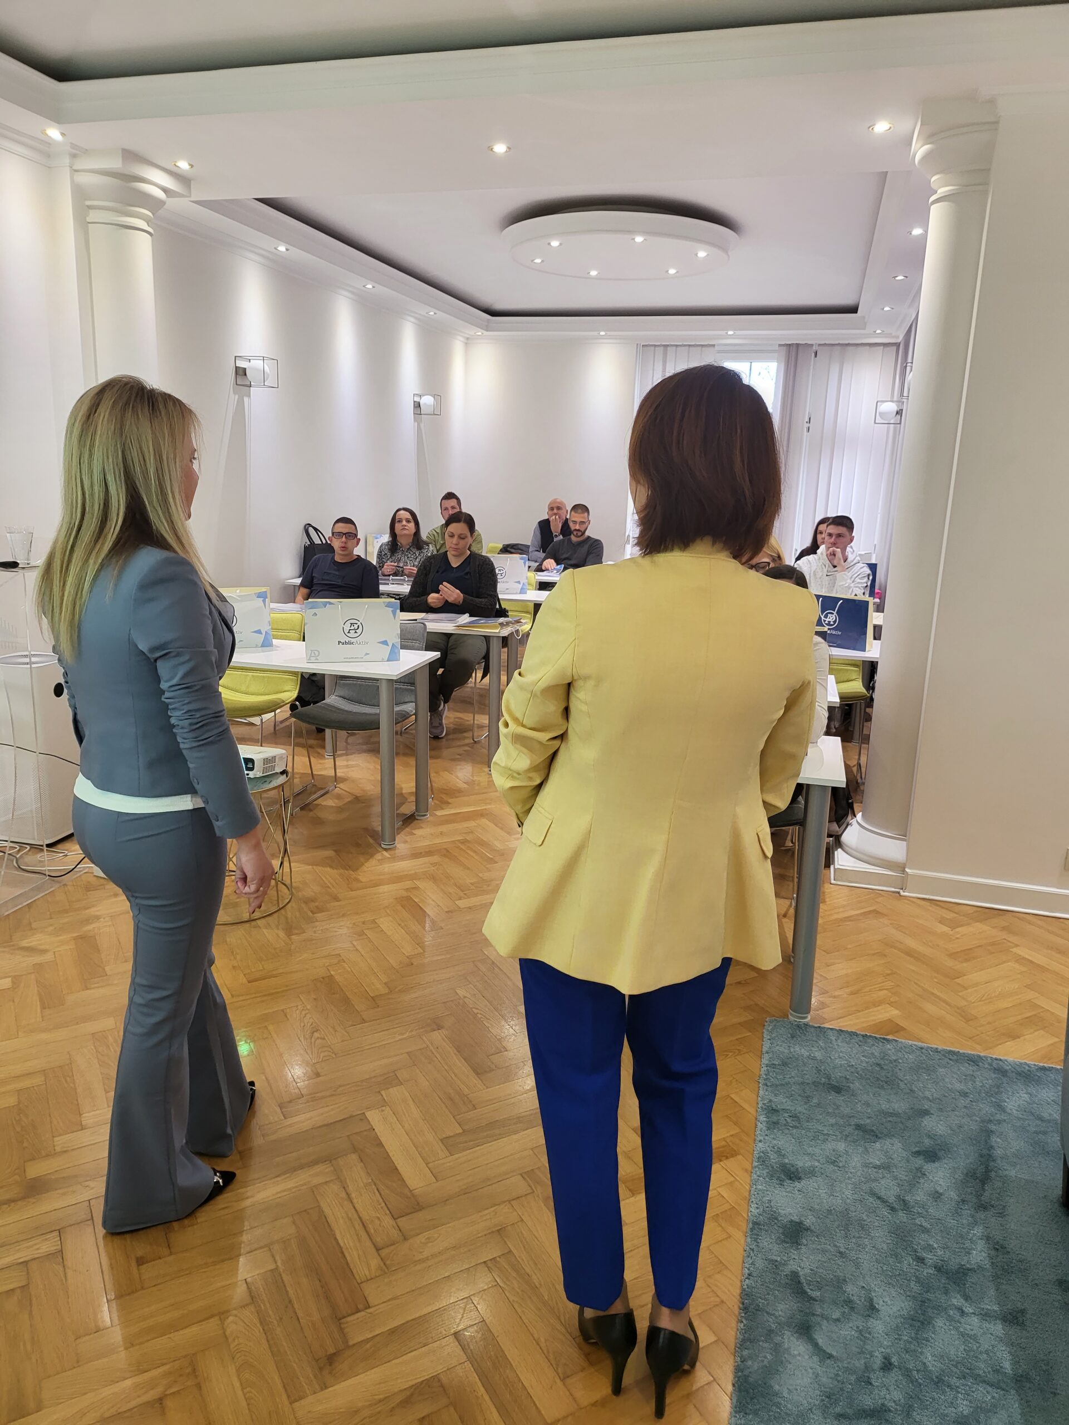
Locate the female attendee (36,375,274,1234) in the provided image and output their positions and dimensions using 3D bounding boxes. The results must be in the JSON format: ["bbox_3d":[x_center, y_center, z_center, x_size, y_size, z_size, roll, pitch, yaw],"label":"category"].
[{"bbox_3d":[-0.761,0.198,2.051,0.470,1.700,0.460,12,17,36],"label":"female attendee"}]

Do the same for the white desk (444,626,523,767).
[{"bbox_3d":[-0.604,-0.137,5.343,1.040,0.750,0.540,6,14,15],"label":"white desk"}]

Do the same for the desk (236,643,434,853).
[{"bbox_3d":[-1.033,0.105,4.308,1.150,0.750,0.540,6,14,15],"label":"desk"}]

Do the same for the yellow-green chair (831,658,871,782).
[{"bbox_3d":[1.572,-0.117,5.495,0.570,0.820,0.580,6,14,15],"label":"yellow-green chair"}]

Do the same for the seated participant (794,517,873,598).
[{"bbox_3d":[1.876,-0.594,6.311,0.550,1.310,0.750,8,15,23],"label":"seated participant"}]

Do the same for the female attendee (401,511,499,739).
[{"bbox_3d":[-0.521,-0.555,6.020,0.540,1.285,0.780,4,14,7],"label":"female attendee"}]

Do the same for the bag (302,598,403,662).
[{"bbox_3d":[-0.773,-0.348,4.201,0.385,0.258,0.100,-2,14,-17],"label":"bag"}]

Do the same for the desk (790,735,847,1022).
[{"bbox_3d":[0.411,0.446,3.106,1.000,0.750,0.530,6,14,15],"label":"desk"}]

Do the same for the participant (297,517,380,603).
[{"bbox_3d":[-1.217,-0.562,6.061,0.550,1.235,0.780,4,14,7],"label":"participant"}]

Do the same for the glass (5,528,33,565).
[{"bbox_3d":[-1.721,-0.557,3.299,0.090,0.115,0.090,6,14,15],"label":"glass"}]

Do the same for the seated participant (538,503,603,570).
[{"bbox_3d":[0.303,-1.073,8.253,0.560,1.280,0.800,5,14,13],"label":"seated participant"}]

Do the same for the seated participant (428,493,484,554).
[{"bbox_3d":[-0.715,-1.168,8.313,0.530,1.310,0.750,3,14,5],"label":"seated participant"}]

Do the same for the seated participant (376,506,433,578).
[{"bbox_3d":[-1.028,-0.893,7.423,0.500,1.240,0.750,4,14,7],"label":"seated participant"}]

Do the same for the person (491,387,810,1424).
[{"bbox_3d":[0.178,0.333,1.628,0.510,1.700,0.400,4,14,7],"label":"person"}]

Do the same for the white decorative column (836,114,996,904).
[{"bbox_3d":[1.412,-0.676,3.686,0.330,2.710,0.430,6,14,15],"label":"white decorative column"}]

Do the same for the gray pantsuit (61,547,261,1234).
[{"bbox_3d":[-0.743,0.355,2.019,0.460,1.380,0.410,13,18,38],"label":"gray pantsuit"}]

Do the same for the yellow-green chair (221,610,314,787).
[{"bbox_3d":[-1.362,-0.038,4.700,0.510,0.820,0.570,6,14,15],"label":"yellow-green chair"}]

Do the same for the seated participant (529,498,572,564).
[{"bbox_3d":[0.238,-1.253,8.818,0.530,1.290,0.750,4,14,7],"label":"seated participant"}]

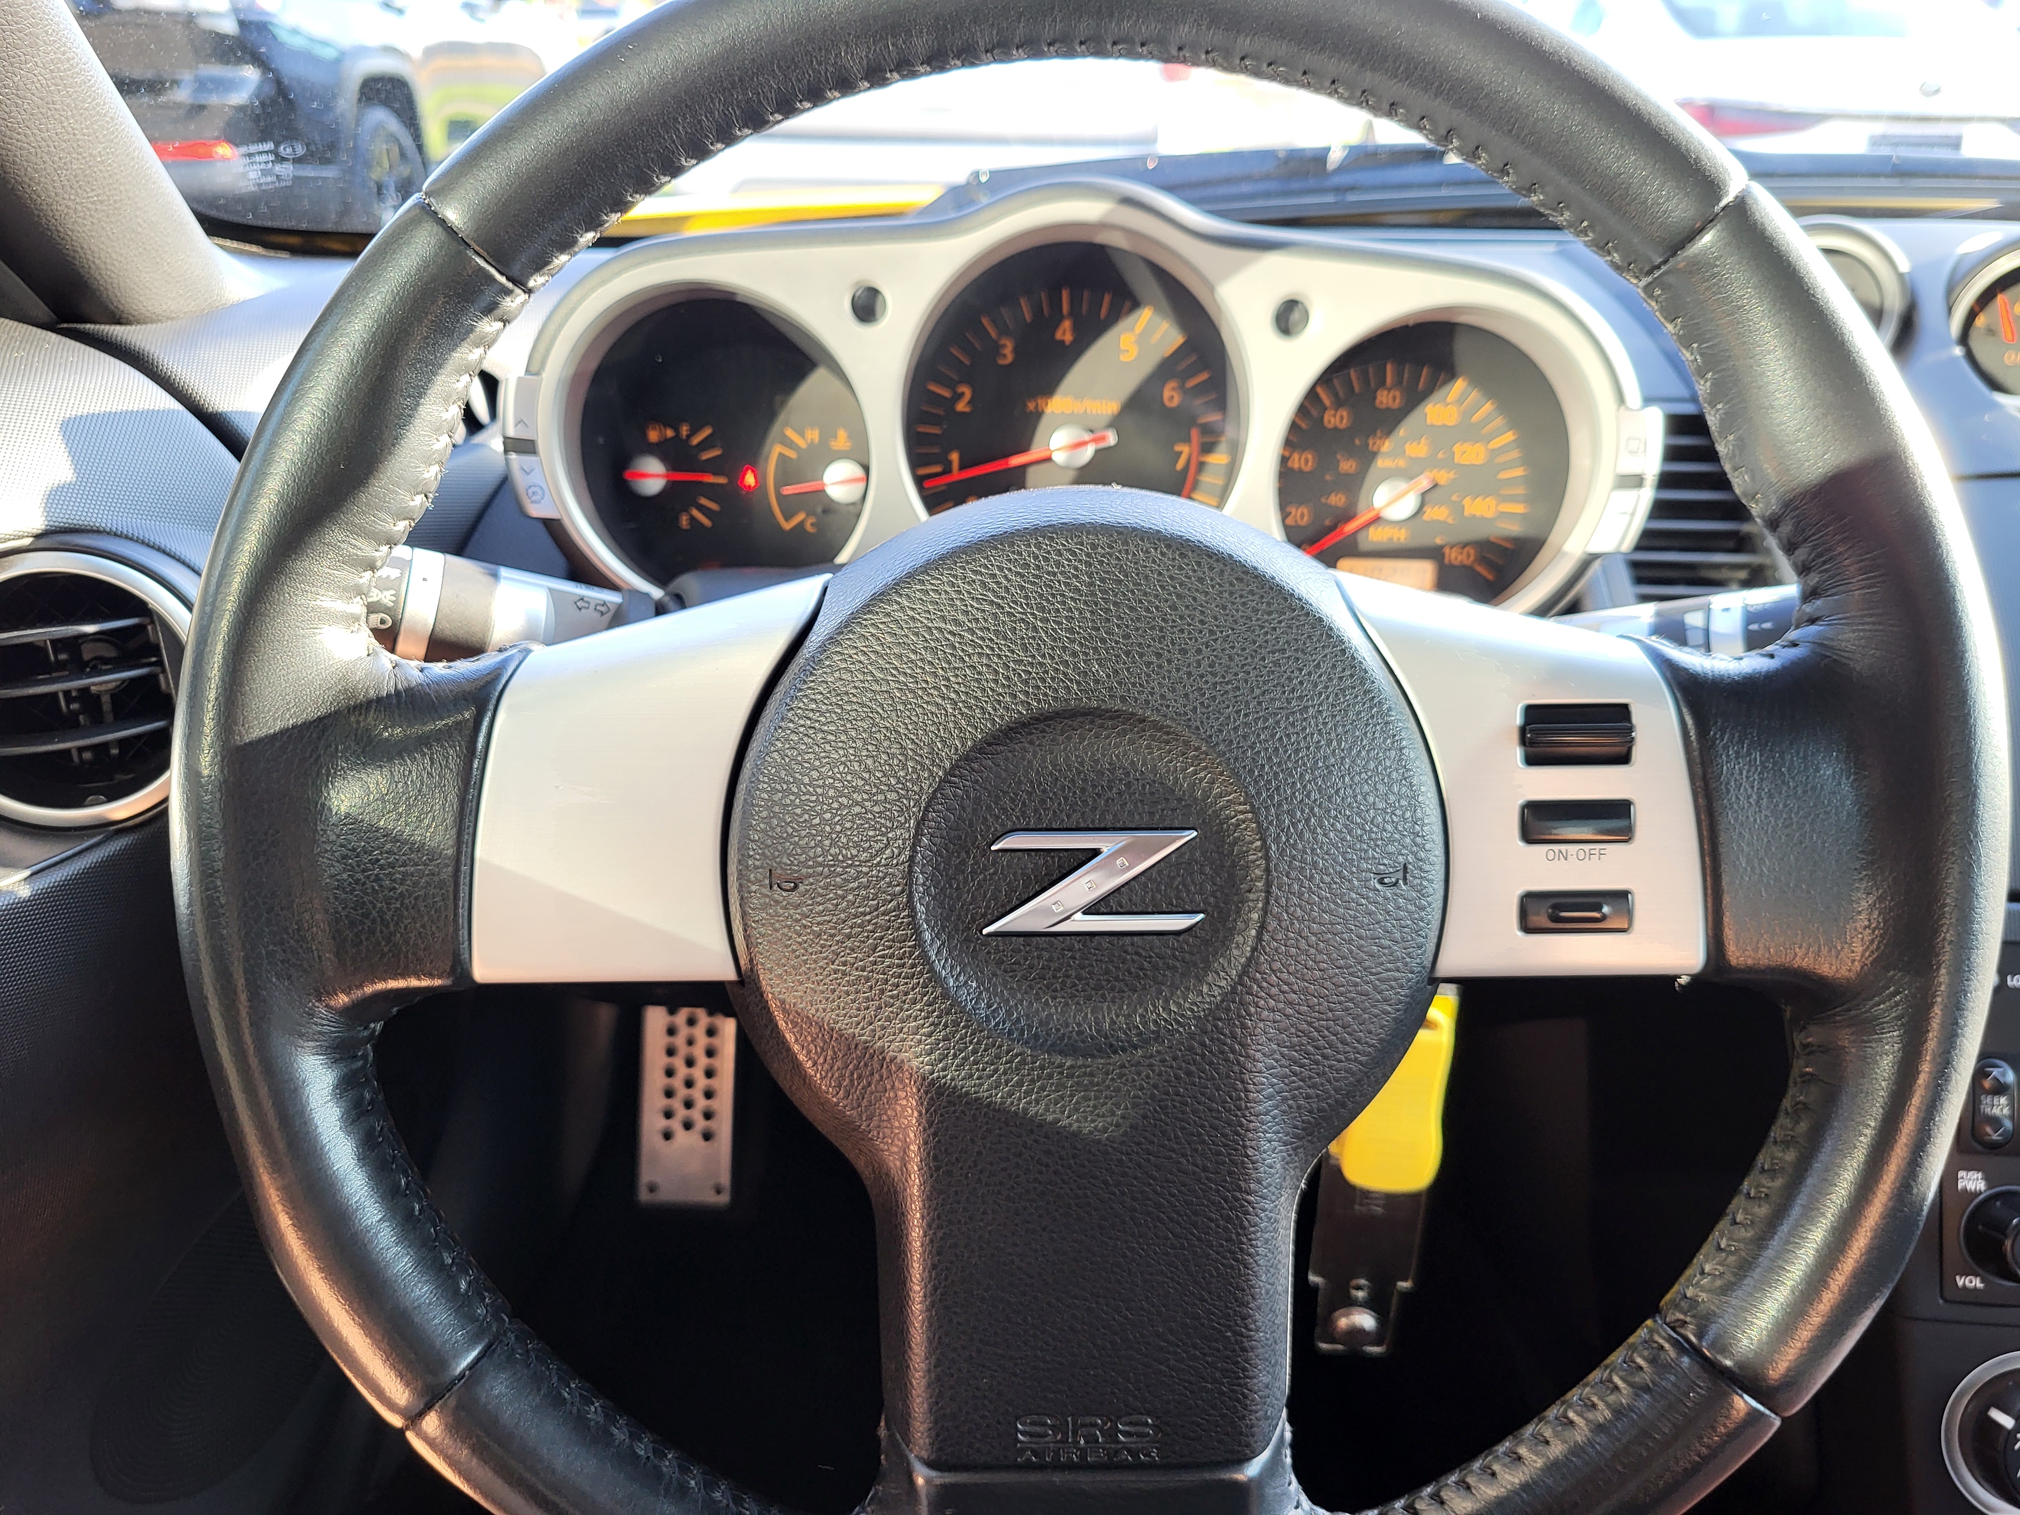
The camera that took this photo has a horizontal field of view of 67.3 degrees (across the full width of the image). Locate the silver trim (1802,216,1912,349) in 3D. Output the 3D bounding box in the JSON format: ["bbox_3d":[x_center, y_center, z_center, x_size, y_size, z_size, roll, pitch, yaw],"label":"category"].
[{"bbox_3d":[0.322,-0.181,0.605,0.065,0.065,0.020,4,10,7],"label":"silver trim"}]

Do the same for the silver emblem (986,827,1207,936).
[{"bbox_3d":[0.018,0.027,0.325,0.048,0.022,0.004,0,-2,2],"label":"silver emblem"}]

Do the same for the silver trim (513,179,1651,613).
[{"bbox_3d":[0.022,-0.121,0.530,0.375,0.140,0.100,2,9,1],"label":"silver trim"}]

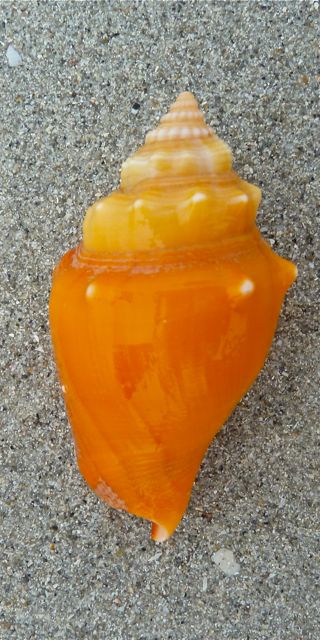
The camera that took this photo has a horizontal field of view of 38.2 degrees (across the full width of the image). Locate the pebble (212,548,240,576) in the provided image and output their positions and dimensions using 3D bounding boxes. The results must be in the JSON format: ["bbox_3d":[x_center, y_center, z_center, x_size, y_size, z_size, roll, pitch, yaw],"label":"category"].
[{"bbox_3d":[0.016,0.059,0.111,0.005,0.003,0.007,-30,87,-2],"label":"pebble"}]

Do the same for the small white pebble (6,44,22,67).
[{"bbox_3d":[-0.038,-0.068,0.119,0.003,0.002,0.006,-19,87,-1],"label":"small white pebble"}]

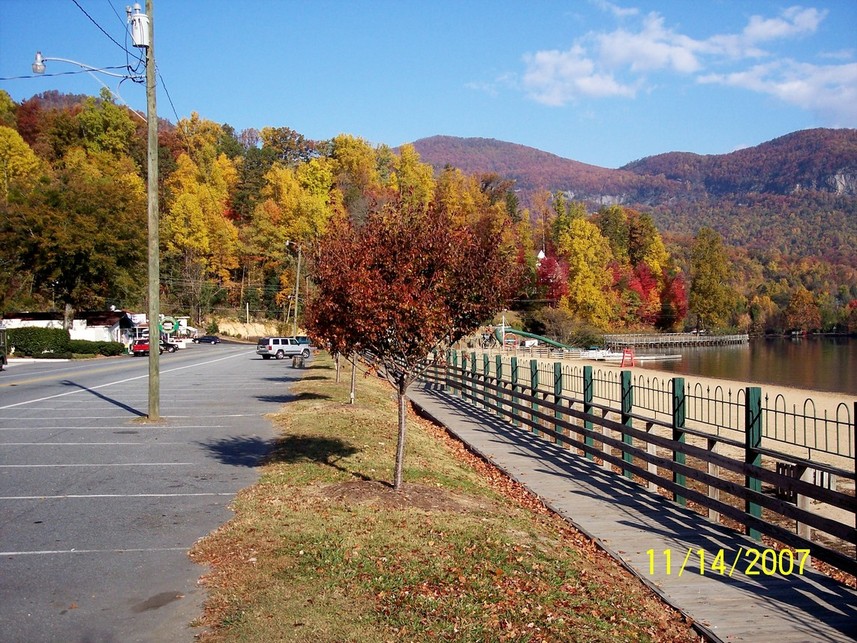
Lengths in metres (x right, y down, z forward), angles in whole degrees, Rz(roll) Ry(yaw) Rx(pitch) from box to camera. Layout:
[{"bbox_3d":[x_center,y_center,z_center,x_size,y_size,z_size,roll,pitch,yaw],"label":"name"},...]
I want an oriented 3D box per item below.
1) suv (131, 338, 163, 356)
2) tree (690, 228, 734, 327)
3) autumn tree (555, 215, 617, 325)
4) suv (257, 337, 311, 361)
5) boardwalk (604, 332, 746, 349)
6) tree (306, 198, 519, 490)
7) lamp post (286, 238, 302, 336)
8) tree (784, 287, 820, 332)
[{"bbox_3d":[-27.304,2.511,94.000,1.820,1.720,4.600,0,0,-2],"label":"suv"},{"bbox_3d":[70.668,-10.400,242.000,10.800,26.500,10.500,0,0,0],"label":"tree"},{"bbox_3d":[33.439,-9.860,207.000,12.700,24.800,12.000,0,0,0],"label":"autumn tree"},{"bbox_3d":[-11.982,2.231,79.800,1.900,1.830,4.750,0,0,43],"label":"suv"},{"bbox_3d":[54.200,4.100,204.000,3.000,2.300,60.000,0,0,43],"label":"boardwalk"},{"bbox_3d":[-0.196,0.276,11.850,2.560,3.570,2.500,0,0,0],"label":"tree"},{"bbox_3d":[-12.580,-2.262,91.000,1.450,10.700,0.400,0,0,-6],"label":"lamp post"},{"bbox_3d":[176.214,-5.418,455.000,17.000,21.800,16.500,0,0,0],"label":"tree"}]

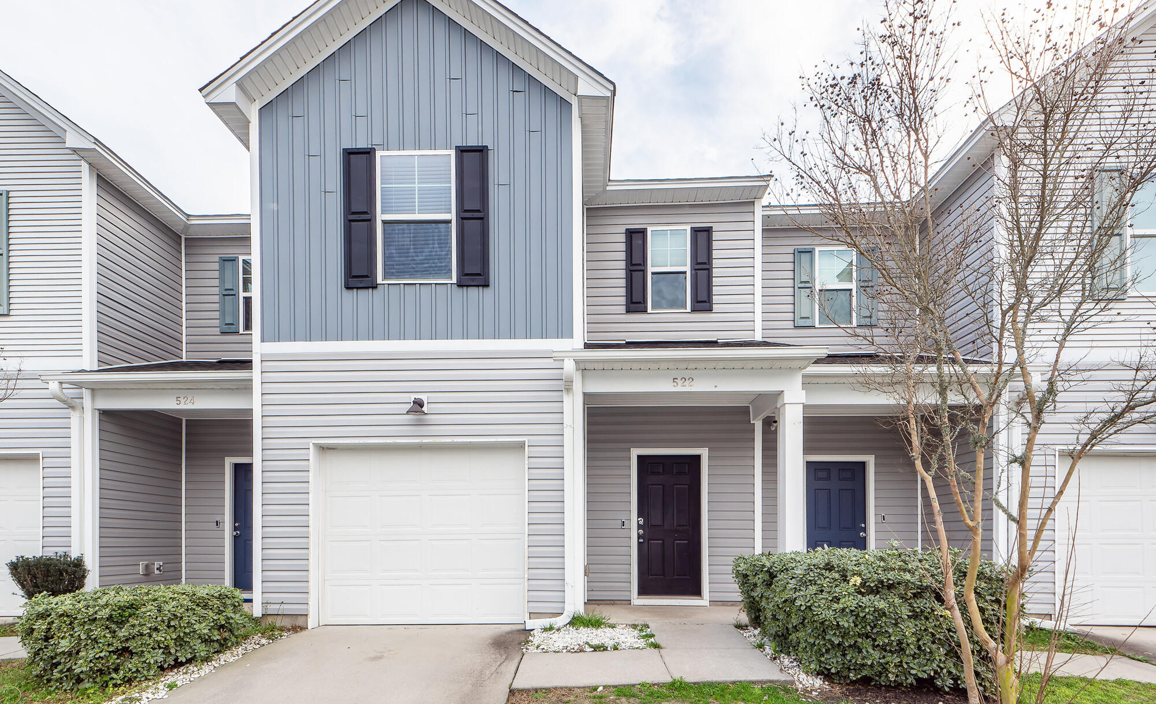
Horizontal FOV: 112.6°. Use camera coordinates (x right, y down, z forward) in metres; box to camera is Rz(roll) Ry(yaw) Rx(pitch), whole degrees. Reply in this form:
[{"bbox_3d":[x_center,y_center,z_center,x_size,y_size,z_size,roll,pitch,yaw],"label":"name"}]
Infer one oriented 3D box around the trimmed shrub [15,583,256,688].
[{"bbox_3d":[-3.980,2.520,3.600,1.100,0.700,1.050,0,0,0],"label":"trimmed shrub"}]

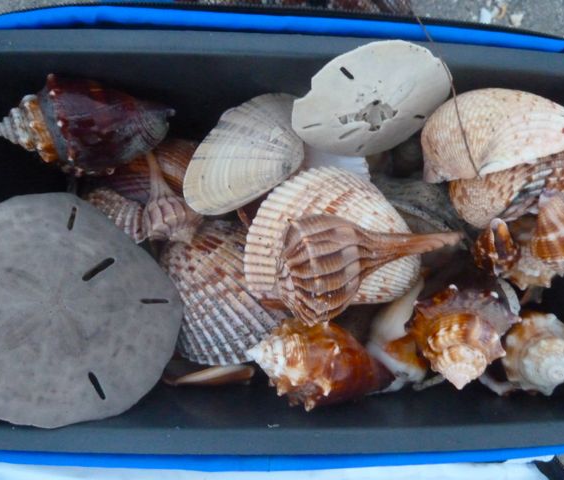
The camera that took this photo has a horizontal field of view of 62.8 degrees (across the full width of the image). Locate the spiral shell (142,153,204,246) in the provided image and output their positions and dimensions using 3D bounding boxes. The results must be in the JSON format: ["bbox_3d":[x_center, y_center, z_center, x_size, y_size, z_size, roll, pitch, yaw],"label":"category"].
[{"bbox_3d":[-0.060,-0.021,0.250,0.030,0.027,0.052,-14,75,-4],"label":"spiral shell"}]

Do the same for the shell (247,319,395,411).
[{"bbox_3d":[0.021,0.063,0.235,0.077,0.040,0.043,3,79,7],"label":"shell"}]

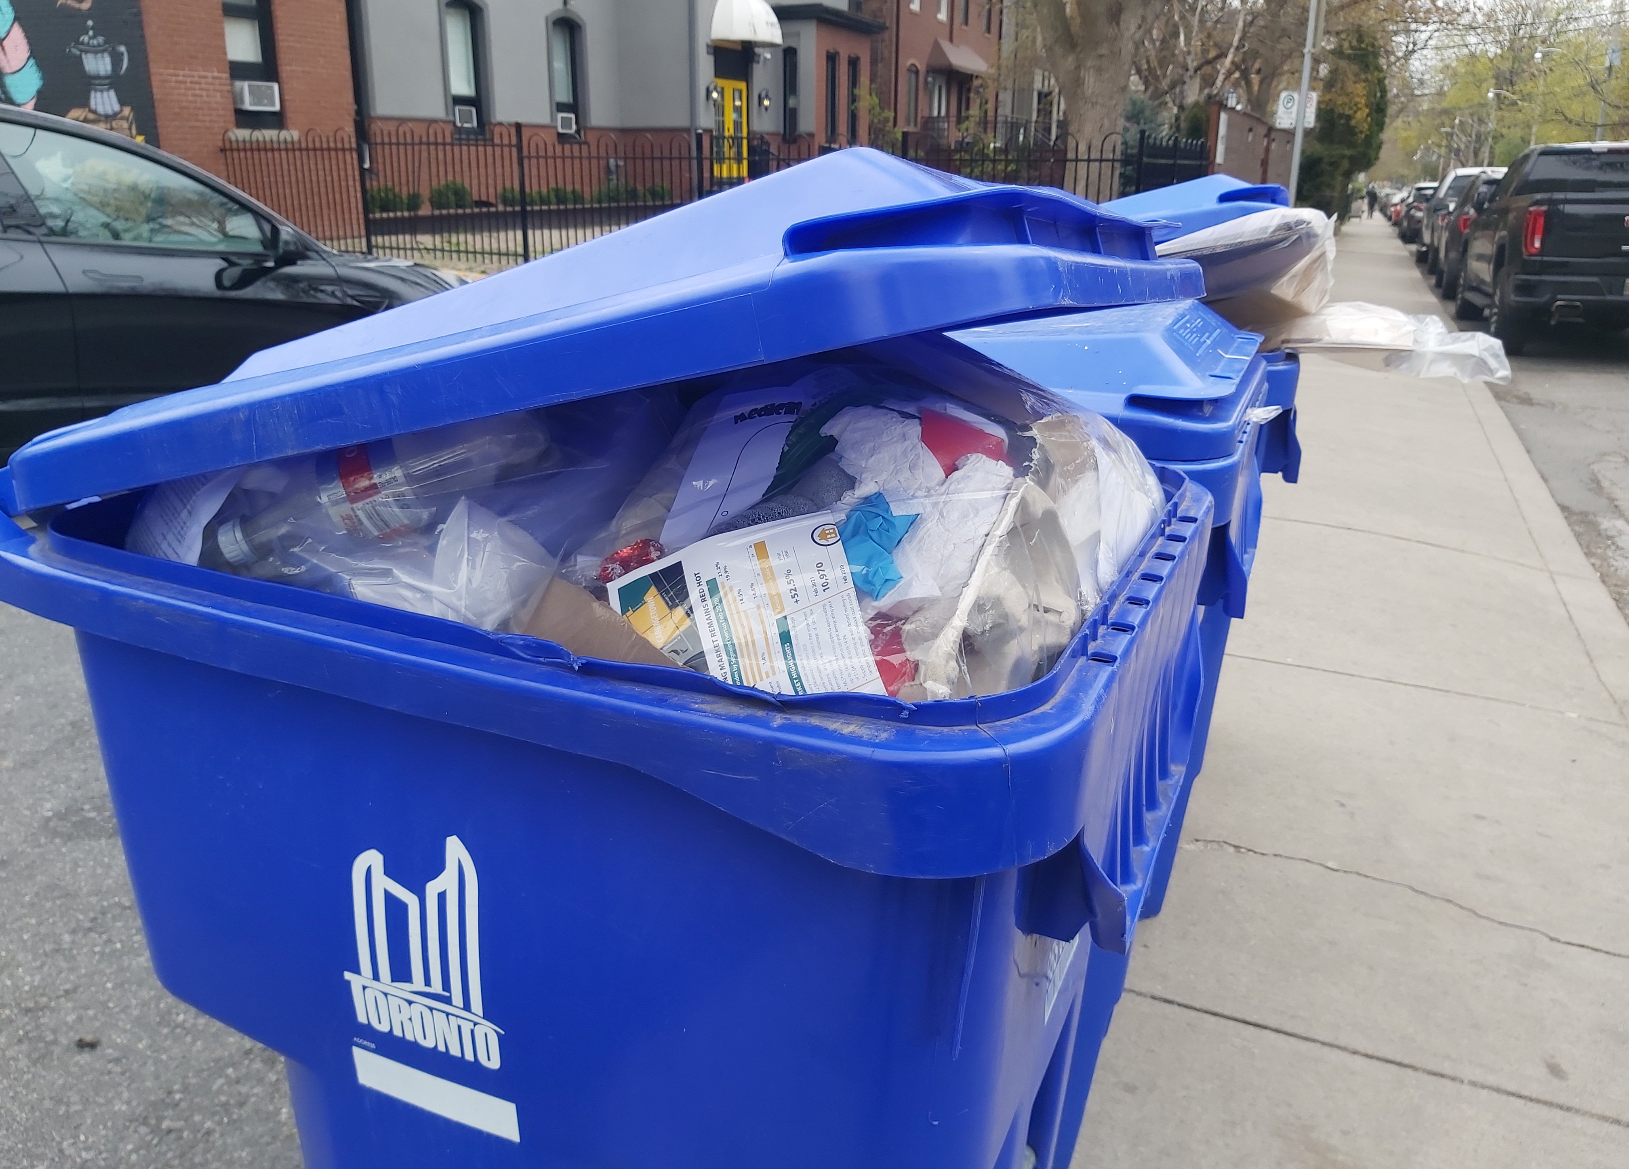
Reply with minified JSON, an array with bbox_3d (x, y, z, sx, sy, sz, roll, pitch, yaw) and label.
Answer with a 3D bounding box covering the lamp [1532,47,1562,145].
[{"bbox_3d":[34.002,-21.083,57.882,1.600,7.500,0.500,8,20,22],"label":"lamp"}]

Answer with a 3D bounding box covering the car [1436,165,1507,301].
[{"bbox_3d":[10.039,-4.967,17.305,1.860,1.710,4.600,8,20,22],"label":"car"}]

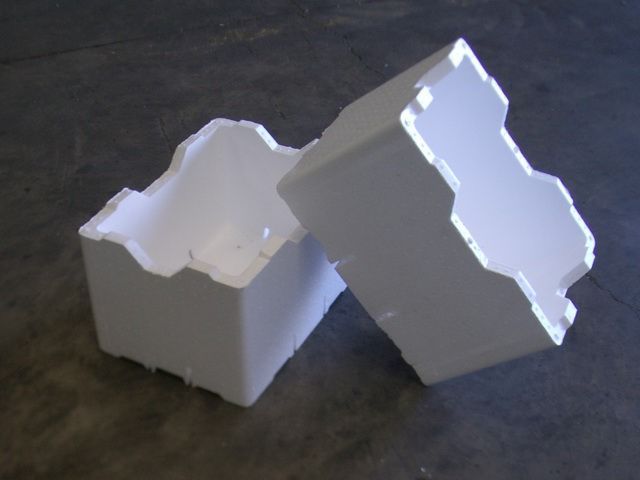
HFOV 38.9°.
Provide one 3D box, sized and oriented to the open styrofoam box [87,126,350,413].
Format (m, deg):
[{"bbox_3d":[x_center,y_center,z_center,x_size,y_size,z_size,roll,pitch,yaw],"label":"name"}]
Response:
[{"bbox_3d":[-0.178,0.023,1.837,0.351,0.304,0.482,17,39,21],"label":"open styrofoam box"}]

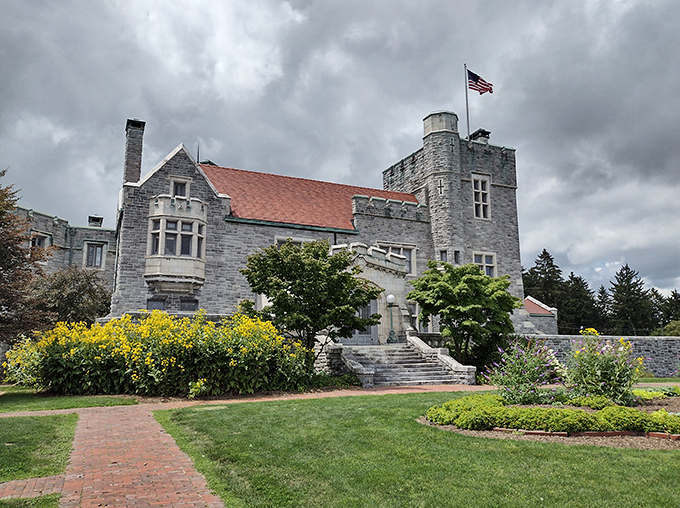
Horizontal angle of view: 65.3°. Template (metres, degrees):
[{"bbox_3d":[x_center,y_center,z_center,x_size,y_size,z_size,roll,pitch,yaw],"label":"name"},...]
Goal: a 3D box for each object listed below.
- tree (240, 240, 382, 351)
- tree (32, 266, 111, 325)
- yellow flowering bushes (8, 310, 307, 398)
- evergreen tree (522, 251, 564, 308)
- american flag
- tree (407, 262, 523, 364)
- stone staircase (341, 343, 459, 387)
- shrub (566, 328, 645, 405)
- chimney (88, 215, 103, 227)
[{"bbox_3d":[-1.185,2.315,21.031,5.600,5.700,5.200,0,-10,-3],"label":"tree"},{"bbox_3d":[-12.703,3.182,25.000,4.000,5.000,3.800,5,-11,-26],"label":"tree"},{"bbox_3d":[-5.369,3.257,17.627,9.200,2.500,2.900,5,-11,-25],"label":"yellow flowering bushes"},{"bbox_3d":[26.090,6.218,68.000,6.200,14.000,6.200,-4,-10,21],"label":"evergreen tree"},{"bbox_3d":[9.153,-11.252,34.800,1.800,1.750,0.450,-3,-10,16],"label":"american flag"},{"bbox_3d":[5.514,2.998,24.460,5.300,5.400,5.000,-2,-10,12],"label":"tree"},{"bbox_3d":[2.313,4.593,22.088,3.600,1.500,3.400,5,-11,-25],"label":"stone staircase"},{"bbox_3d":[6.882,2.901,13.800,1.950,2.000,1.850,-5,-11,26],"label":"shrub"},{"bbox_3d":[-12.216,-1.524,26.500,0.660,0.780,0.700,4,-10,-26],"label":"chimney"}]

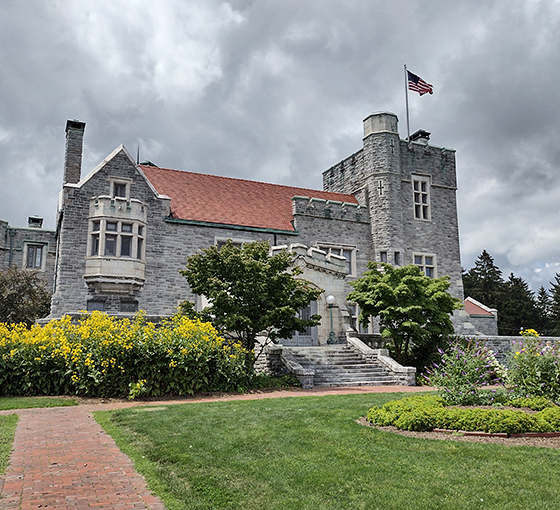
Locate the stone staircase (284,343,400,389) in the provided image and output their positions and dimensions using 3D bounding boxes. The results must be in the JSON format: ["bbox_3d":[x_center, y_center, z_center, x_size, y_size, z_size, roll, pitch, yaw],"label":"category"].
[{"bbox_3d":[2.313,4.593,22.088,3.600,1.500,3.400,5,-11,-25],"label":"stone staircase"}]

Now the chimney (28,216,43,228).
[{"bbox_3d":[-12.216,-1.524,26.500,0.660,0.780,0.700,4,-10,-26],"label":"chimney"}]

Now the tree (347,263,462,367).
[{"bbox_3d":[5.514,2.998,24.460,5.300,5.400,5.000,-2,-10,12],"label":"tree"}]

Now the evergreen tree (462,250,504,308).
[{"bbox_3d":[26.090,6.218,68.000,6.200,14.000,6.200,-4,-10,21],"label":"evergreen tree"}]

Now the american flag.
[{"bbox_3d":[9.153,-11.252,34.800,1.800,1.750,0.450,-3,-10,16],"label":"american flag"}]

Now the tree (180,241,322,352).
[{"bbox_3d":[-1.185,2.315,21.031,5.600,5.700,5.200,0,-10,-3],"label":"tree"}]

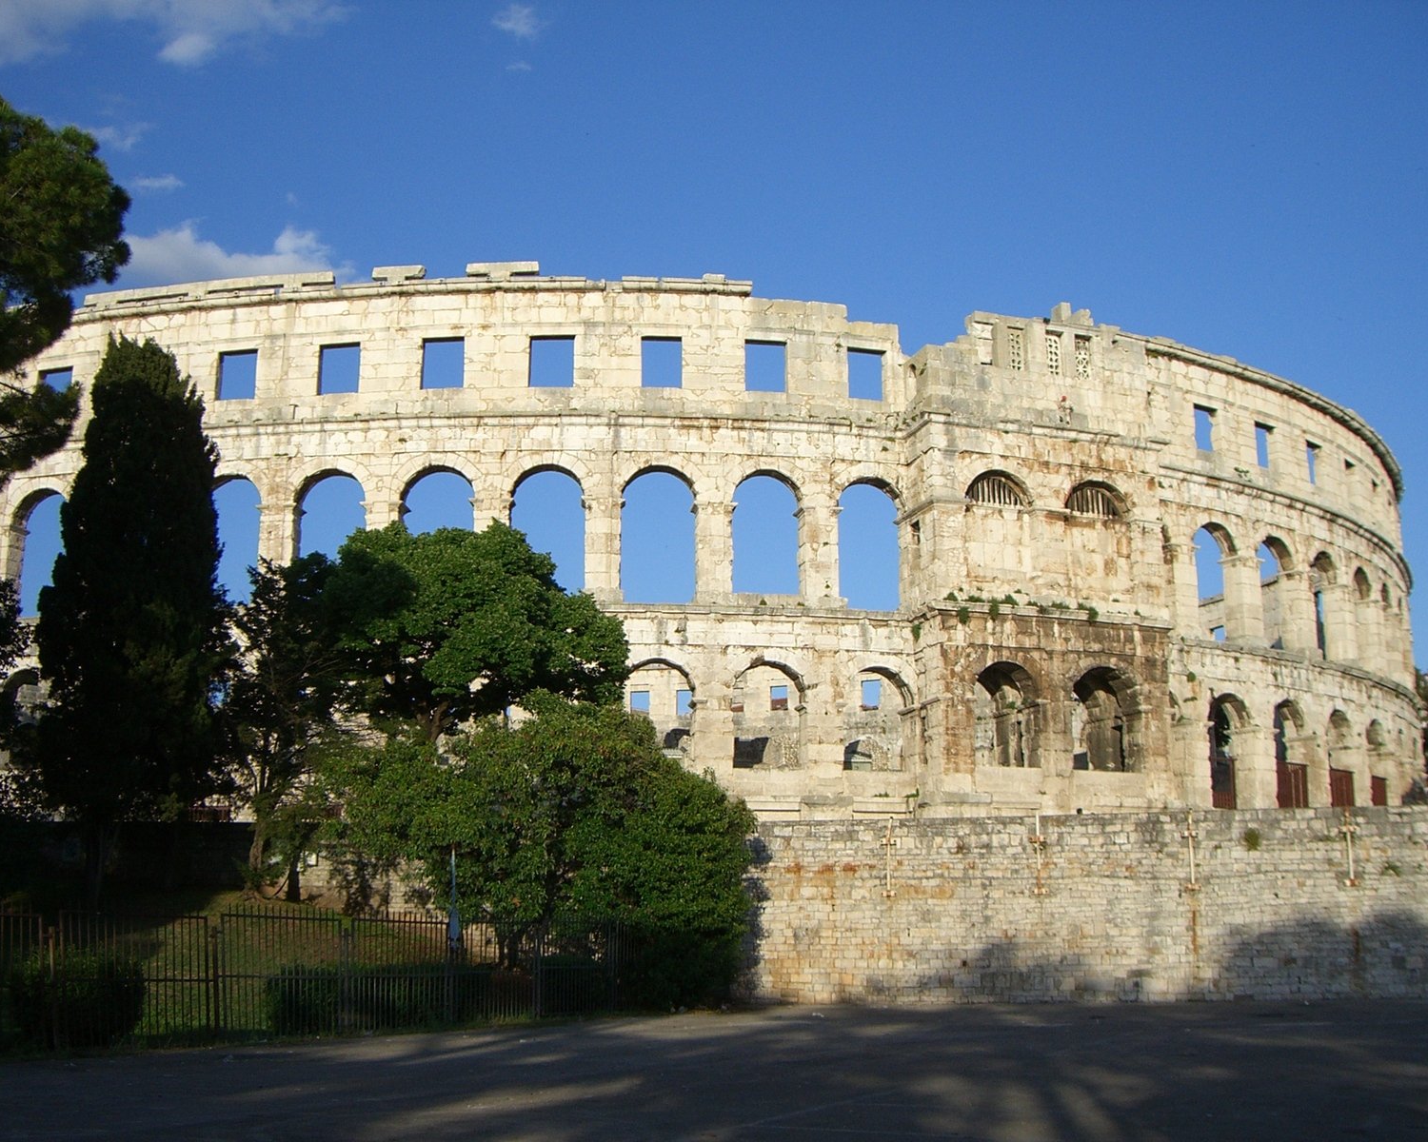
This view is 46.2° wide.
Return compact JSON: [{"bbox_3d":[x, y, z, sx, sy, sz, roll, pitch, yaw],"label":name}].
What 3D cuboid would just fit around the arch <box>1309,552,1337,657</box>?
[{"bbox_3d":[34.185,2.069,94.326,3.456,6.351,1.000,13,-19,-43],"label":"arch"}]

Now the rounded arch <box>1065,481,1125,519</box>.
[{"bbox_3d":[18.561,-3.446,82.245,3.300,1.769,1.000,5,-15,-21],"label":"rounded arch"}]

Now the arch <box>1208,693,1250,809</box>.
[{"bbox_3d":[26.590,9.612,87.412,3.390,6.260,1.200,9,-15,-33],"label":"arch"}]

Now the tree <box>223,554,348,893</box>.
[{"bbox_3d":[-11.674,4.177,45.500,3.500,9.060,3.400,3,-13,-14],"label":"tree"}]

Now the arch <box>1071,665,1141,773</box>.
[{"bbox_3d":[18.404,7.163,80.025,3.880,5.090,1.200,5,-14,-21],"label":"arch"}]

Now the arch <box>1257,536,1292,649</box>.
[{"bbox_3d":[30.359,1.311,91.010,3.456,6.457,1.000,11,-18,-38],"label":"arch"}]

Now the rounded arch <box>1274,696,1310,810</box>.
[{"bbox_3d":[30.552,9.998,89.653,3.500,6.100,1.300,11,-17,-38],"label":"rounded arch"}]

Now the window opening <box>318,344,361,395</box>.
[{"bbox_3d":[-18.035,-9.743,80.797,1.998,2.570,0.600,-2,-14,7],"label":"window opening"}]

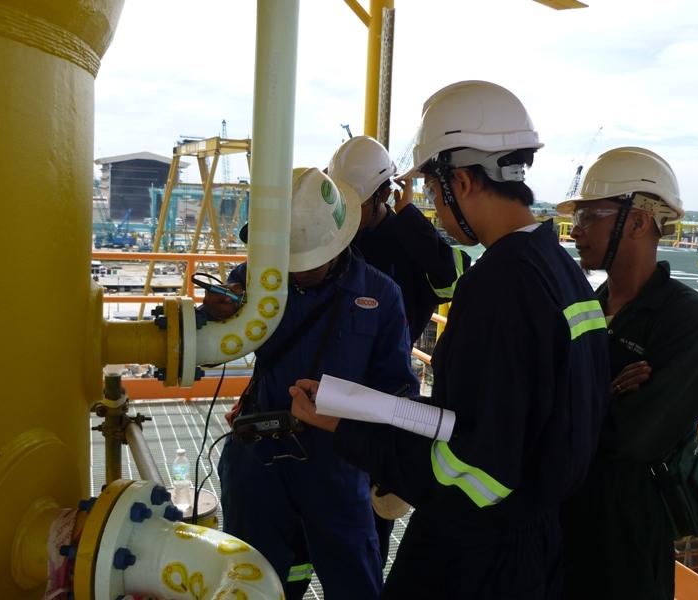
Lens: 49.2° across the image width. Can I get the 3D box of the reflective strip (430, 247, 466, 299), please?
[{"bbox_3d":[0.312,-0.087,2.420,0.115,0.165,0.090,4,7,10],"label":"reflective strip"}]

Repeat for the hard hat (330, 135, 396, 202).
[{"bbox_3d":[0.031,-0.426,2.470,0.280,0.165,0.220,-37,28,-28],"label":"hard hat"}]

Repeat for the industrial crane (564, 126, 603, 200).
[{"bbox_3d":[76.865,-40.481,250.000,10.000,34.000,13.000,3,7,0],"label":"industrial crane"}]

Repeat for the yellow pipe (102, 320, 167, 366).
[{"bbox_3d":[-0.447,0.090,1.590,0.135,0.090,0.090,0,7,-19],"label":"yellow pipe"}]

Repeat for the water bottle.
[{"bbox_3d":[-0.616,0.668,2.816,0.065,0.228,0.065,1,7,-15],"label":"water bottle"}]

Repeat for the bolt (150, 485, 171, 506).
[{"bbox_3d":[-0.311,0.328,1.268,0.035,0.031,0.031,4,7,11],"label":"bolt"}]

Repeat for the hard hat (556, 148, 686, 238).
[{"bbox_3d":[0.614,-0.264,1.708,0.285,0.165,0.220,5,7,-4],"label":"hard hat"}]

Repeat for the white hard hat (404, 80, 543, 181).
[{"bbox_3d":[0.208,-0.322,1.415,0.285,0.165,0.220,-9,0,33],"label":"white hard hat"}]

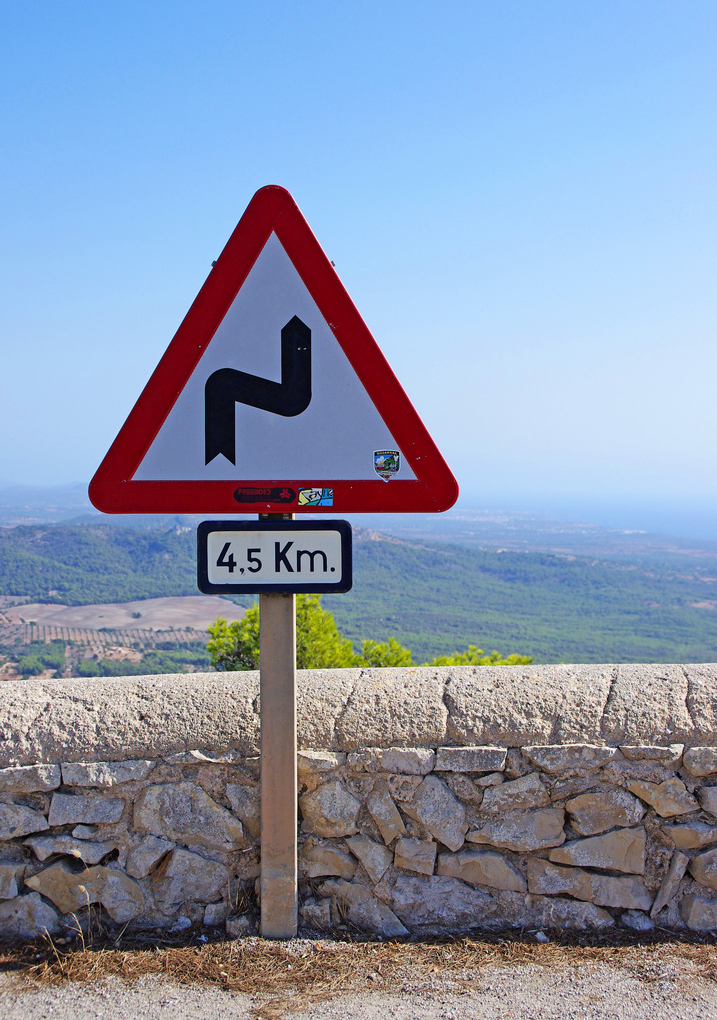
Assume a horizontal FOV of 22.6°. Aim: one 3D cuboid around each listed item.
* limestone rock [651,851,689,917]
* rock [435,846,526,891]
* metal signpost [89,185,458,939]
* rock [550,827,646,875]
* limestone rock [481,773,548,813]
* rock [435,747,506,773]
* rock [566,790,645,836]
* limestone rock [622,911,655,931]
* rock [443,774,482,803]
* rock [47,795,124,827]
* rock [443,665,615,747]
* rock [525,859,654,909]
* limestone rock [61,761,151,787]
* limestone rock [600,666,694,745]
[{"bbox_3d":[0.776,0.931,4.510,0.047,0.172,0.100,23,1,0],"label":"limestone rock"},{"bbox_3d":[0.310,0.882,4.489,0.221,0.108,0.140,0,1,7],"label":"rock"},{"bbox_3d":[-0.203,0.125,4.393,0.900,1.825,0.090,0,1,8],"label":"metal signpost"},{"bbox_3d":[0.597,0.852,4.540,0.240,0.115,0.160,0,1,0],"label":"rock"},{"bbox_3d":[0.390,0.694,4.471,0.166,0.100,0.130,0,1,7],"label":"limestone rock"},{"bbox_3d":[0.281,0.621,4.515,0.179,0.065,0.130,0,1,0],"label":"rock"},{"bbox_3d":[0.610,0.738,4.452,0.188,0.108,0.140,0,1,7],"label":"rock"},{"bbox_3d":[0.692,1.015,4.475,0.087,0.049,0.090,0,1,0],"label":"limestone rock"},{"bbox_3d":[0.261,0.681,4.465,0.098,0.072,0.090,0,1,7],"label":"rock"},{"bbox_3d":[-0.676,0.747,4.525,0.190,0.085,0.130,0,1,0],"label":"rock"},{"bbox_3d":[0.432,0.479,4.548,0.416,0.178,0.360,0,1,7],"label":"rock"},{"bbox_3d":[0.573,0.913,4.475,0.305,0.120,0.170,0,1,7],"label":"rock"},{"bbox_3d":[-0.624,0.658,4.535,0.235,0.067,0.150,0,1,0],"label":"limestone rock"},{"bbox_3d":[0.721,0.491,4.600,0.232,0.190,0.340,0,1,0],"label":"limestone rock"}]

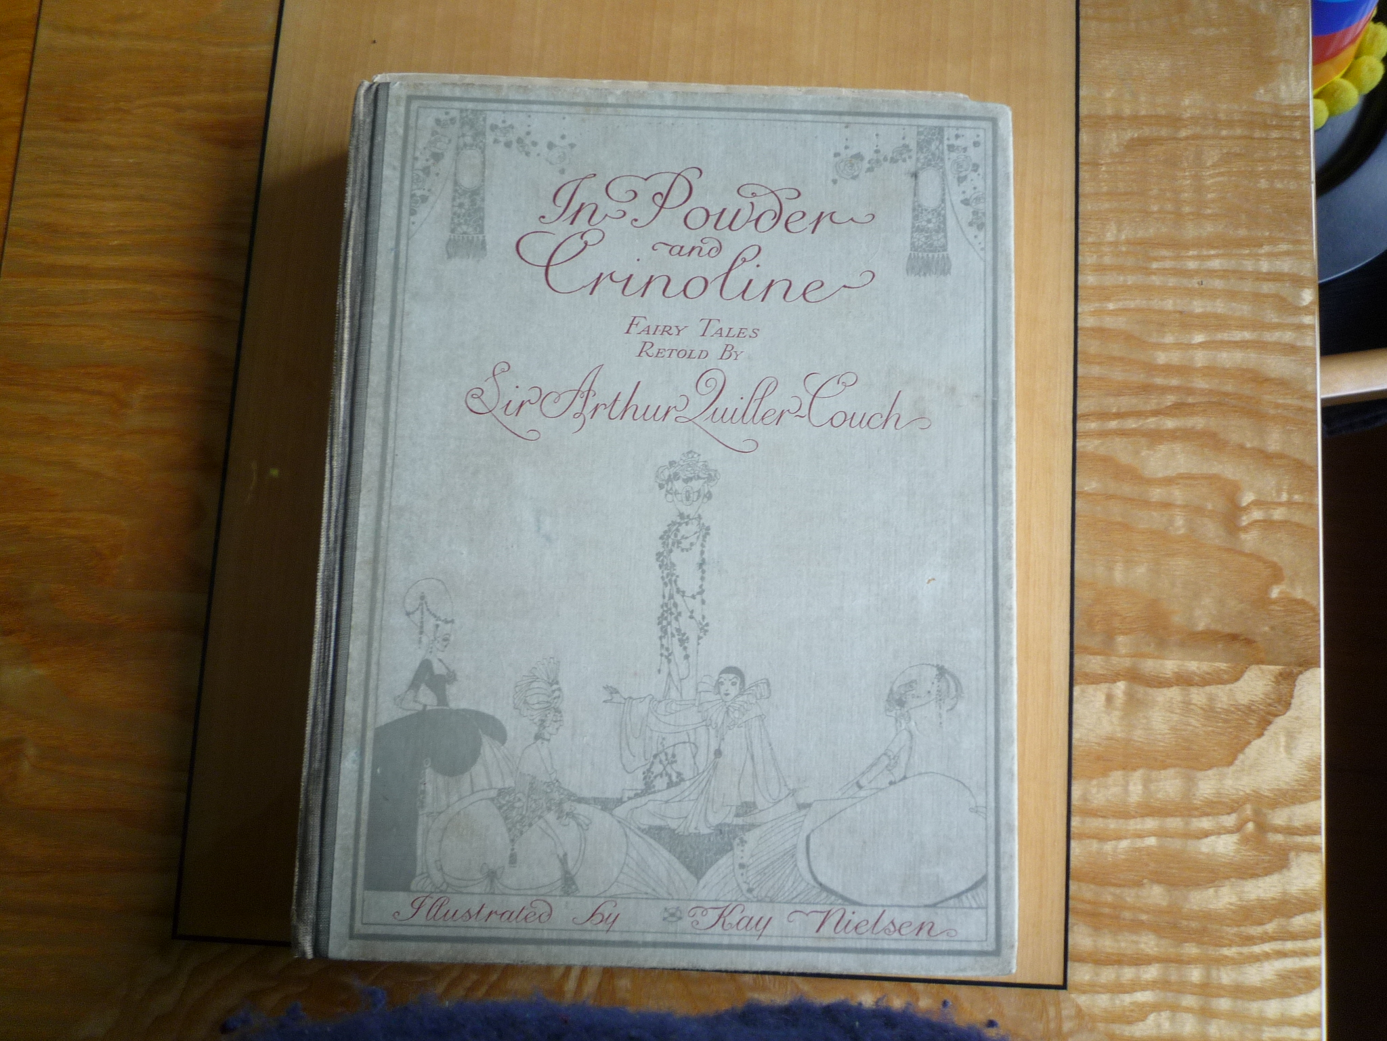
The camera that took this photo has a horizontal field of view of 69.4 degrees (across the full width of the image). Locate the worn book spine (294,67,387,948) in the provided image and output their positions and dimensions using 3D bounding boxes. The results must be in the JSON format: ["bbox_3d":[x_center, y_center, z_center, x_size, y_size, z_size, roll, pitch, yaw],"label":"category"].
[{"bbox_3d":[-0.124,-0.006,0.363,0.018,0.036,0.304,2,83,-1],"label":"worn book spine"}]

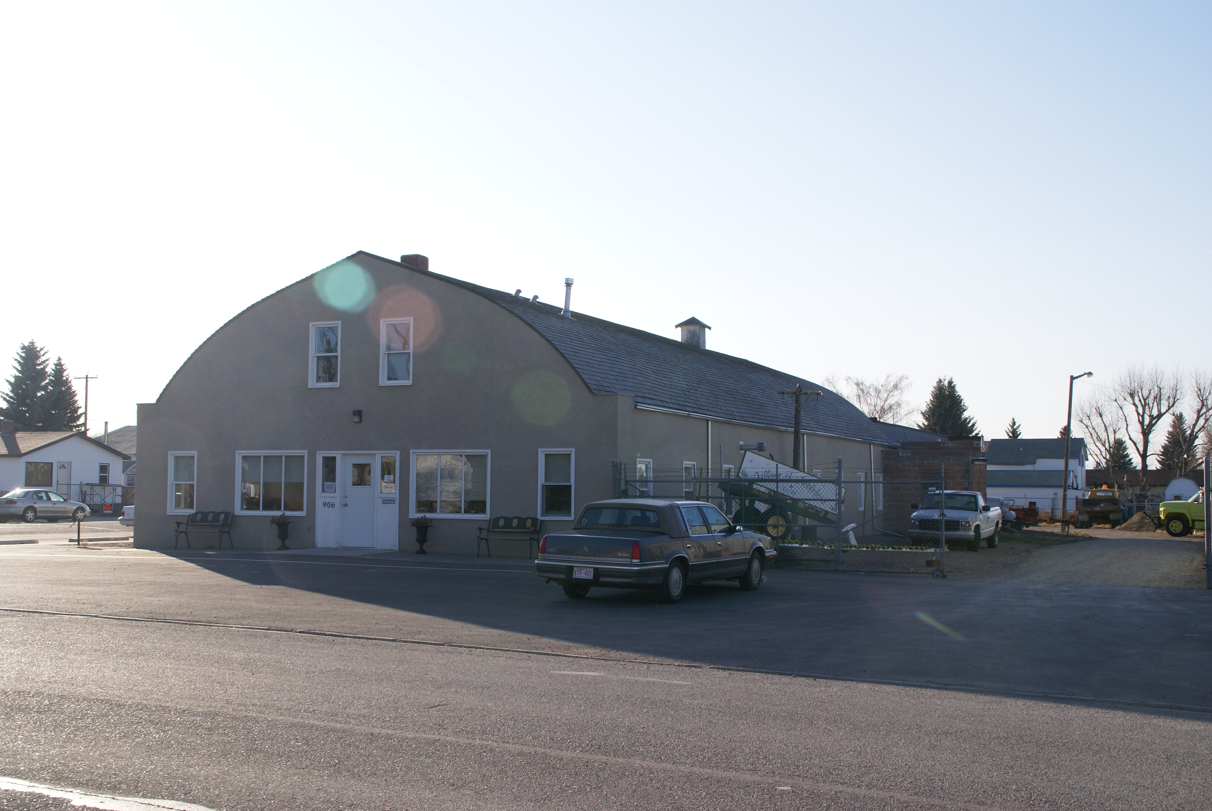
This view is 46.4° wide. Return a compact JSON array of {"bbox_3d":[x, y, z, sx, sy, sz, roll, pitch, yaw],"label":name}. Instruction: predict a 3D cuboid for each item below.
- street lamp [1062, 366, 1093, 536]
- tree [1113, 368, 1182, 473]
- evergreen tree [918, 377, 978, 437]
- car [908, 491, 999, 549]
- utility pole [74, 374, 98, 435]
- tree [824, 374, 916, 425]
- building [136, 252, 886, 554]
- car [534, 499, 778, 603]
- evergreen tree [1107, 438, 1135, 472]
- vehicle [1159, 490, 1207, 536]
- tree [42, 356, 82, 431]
[{"bbox_3d":[20.614,2.045,62.213,1.350,7.100,0.320,-1,-4,23],"label":"street lamp"},{"bbox_3d":[36.350,2.556,95.311,4.800,10.390,4.800,-1,-4,23],"label":"tree"},{"bbox_3d":[26.569,3.144,109.680,5.200,10.720,5.200,-1,-4,23],"label":"evergreen tree"},{"bbox_3d":[11.043,3.564,44.338,1.970,1.800,5.250,-1,-4,24],"label":"car"},{"bbox_3d":[-38.883,2.644,105.697,2.400,10.130,0.350,-1,-4,23],"label":"utility pole"},{"bbox_3d":[19.595,2.942,105.317,6.800,10.600,6.800,-1,-4,23],"label":"tree"},{"bbox_3d":[-0.362,0.640,42.589,12.300,6.700,25.400,-1,-4,23],"label":"building"},{"bbox_3d":[0.872,2.084,20.674,1.770,1.370,4.900,-2,-4,29],"label":"car"},{"bbox_3d":[54.657,7.300,150.232,4.200,7.740,4.200,-1,-4,23],"label":"evergreen tree"},{"bbox_3d":[28.856,4.798,64.615,6.800,2.400,2.300,-1,-4,18],"label":"vehicle"},{"bbox_3d":[-38.658,1.981,99.679,4.800,10.730,4.800,-1,-4,23],"label":"tree"}]

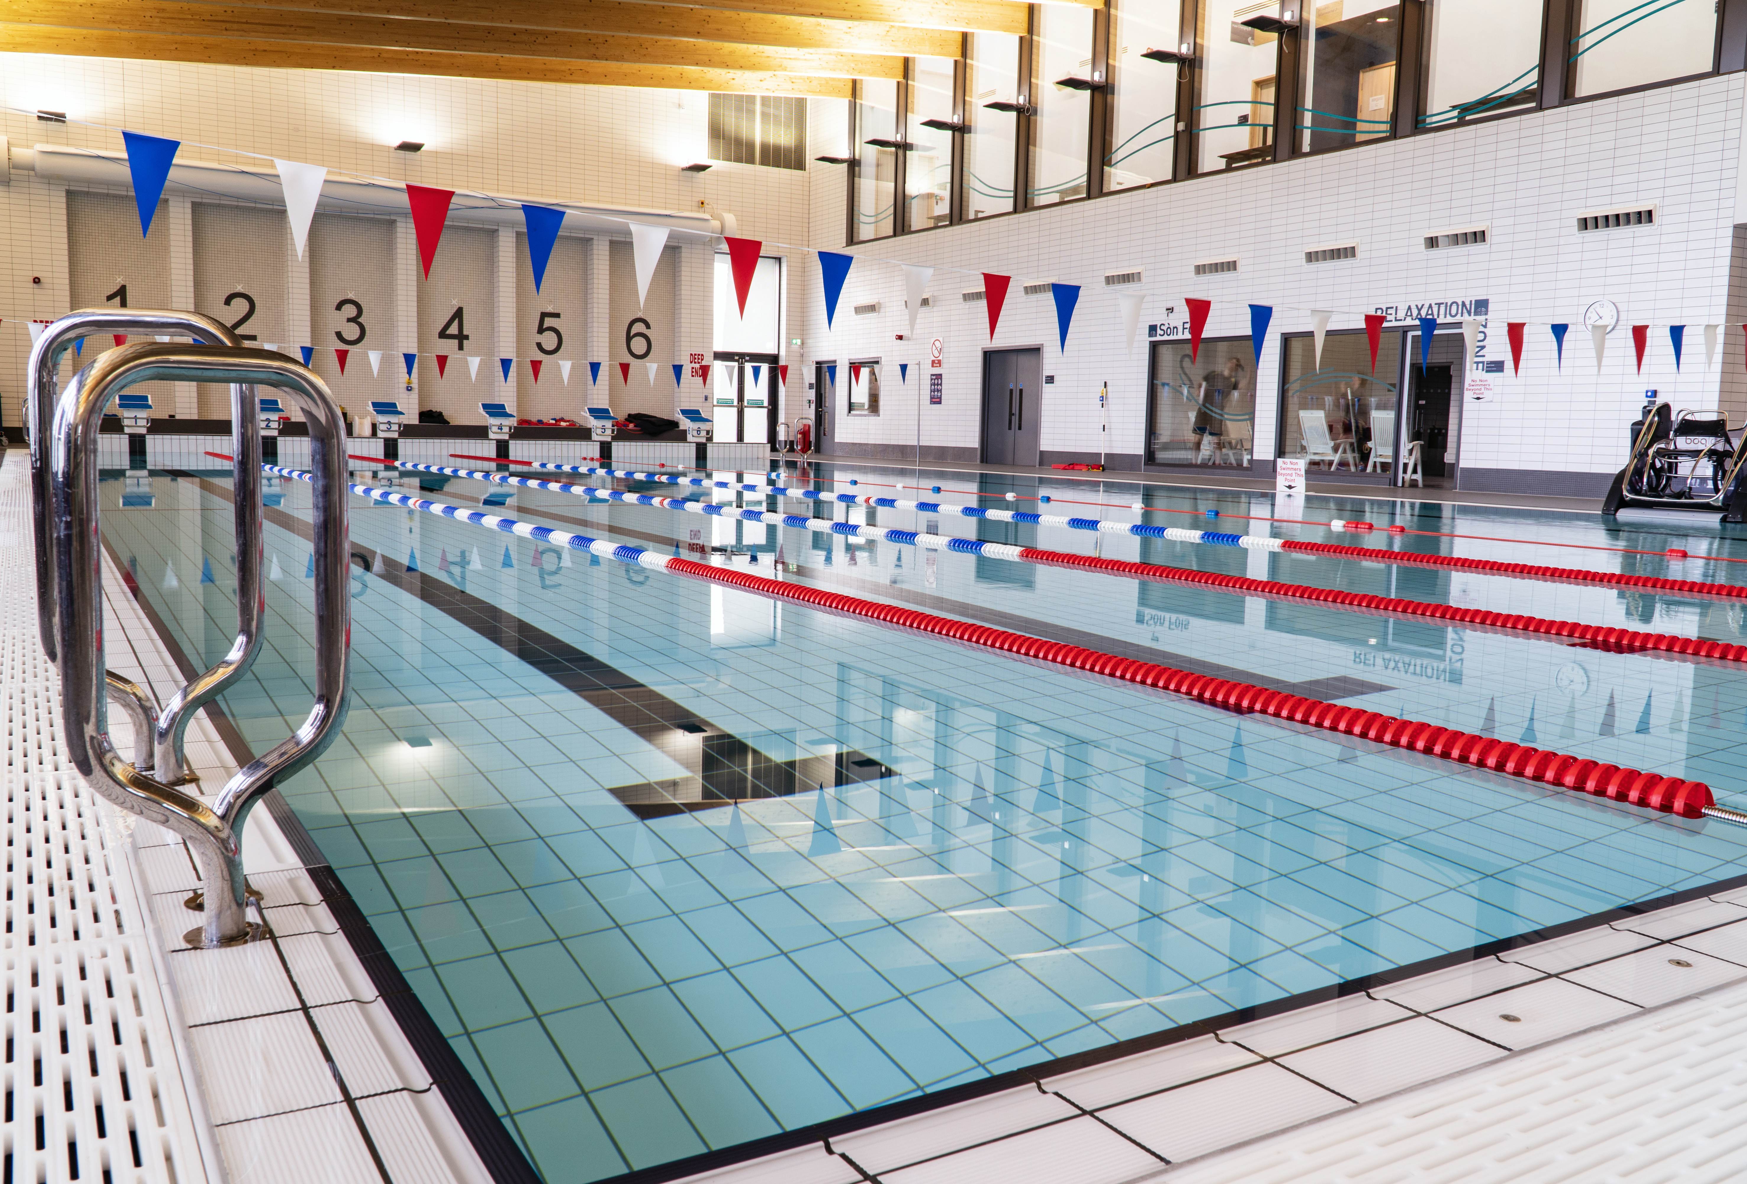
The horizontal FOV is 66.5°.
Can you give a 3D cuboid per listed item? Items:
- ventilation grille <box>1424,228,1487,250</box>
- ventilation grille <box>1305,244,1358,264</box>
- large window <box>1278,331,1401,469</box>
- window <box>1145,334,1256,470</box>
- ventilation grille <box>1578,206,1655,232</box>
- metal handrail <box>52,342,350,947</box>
[{"bbox_3d":[7.448,-4.501,17.001,0.081,0.227,0.900,-3,8,-32],"label":"ventilation grille"},{"bbox_3d":[6.414,-4.716,18.611,0.081,0.217,0.886,-3,8,-32],"label":"ventilation grille"},{"bbox_3d":[6.493,-2.652,18.671,0.102,1.992,2.017,-3,8,-32],"label":"large window"},{"bbox_3d":[5.109,-2.942,20.826,0.102,2.002,2.234,-3,8,-32],"label":"window"},{"bbox_3d":[8.540,-4.268,15.300,0.081,0.237,0.895,-3,8,-32],"label":"ventilation grille"},{"bbox_3d":[-1.132,-0.040,2.163,0.381,0.877,1.151,-3,8,-32],"label":"metal handrail"}]

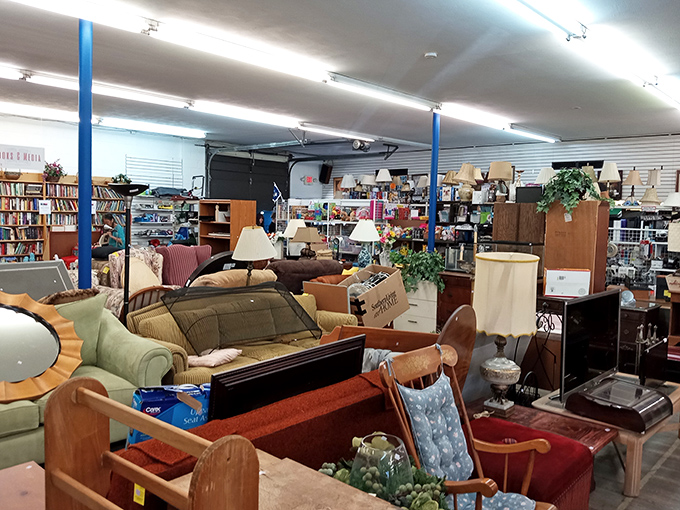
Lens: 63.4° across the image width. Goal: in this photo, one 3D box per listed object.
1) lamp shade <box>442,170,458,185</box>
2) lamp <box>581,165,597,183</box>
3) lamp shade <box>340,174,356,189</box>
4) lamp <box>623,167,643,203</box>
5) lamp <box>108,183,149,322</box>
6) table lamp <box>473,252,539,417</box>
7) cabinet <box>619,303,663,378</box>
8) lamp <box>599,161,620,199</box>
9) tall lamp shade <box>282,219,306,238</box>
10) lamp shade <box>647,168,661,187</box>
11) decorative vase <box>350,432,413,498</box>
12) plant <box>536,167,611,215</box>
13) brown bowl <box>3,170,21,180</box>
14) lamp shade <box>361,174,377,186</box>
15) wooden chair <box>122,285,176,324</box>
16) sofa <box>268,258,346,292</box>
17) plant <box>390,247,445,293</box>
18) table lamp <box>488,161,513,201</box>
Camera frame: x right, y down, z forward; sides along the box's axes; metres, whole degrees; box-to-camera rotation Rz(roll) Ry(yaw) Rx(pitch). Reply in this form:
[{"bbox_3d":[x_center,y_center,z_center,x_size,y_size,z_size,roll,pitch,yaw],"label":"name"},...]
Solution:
[{"bbox_3d":[2.679,-1.867,13.300,0.400,0.350,0.400,3,4,11],"label":"lamp shade"},{"bbox_3d":[4.705,-1.534,10.350,0.310,0.337,0.310,3,4,24],"label":"lamp"},{"bbox_3d":[0.226,-1.884,14.100,0.400,0.357,0.400,2,4,1],"label":"lamp shade"},{"bbox_3d":[5.238,-1.240,9.850,0.380,0.668,0.380,4,4,28],"label":"lamp"},{"bbox_3d":[-1.753,0.336,4.563,0.330,1.830,0.330,0,4,-21],"label":"lamp"},{"bbox_3d":[1.037,0.503,3.466,0.390,0.970,0.390,3,4,17],"label":"table lamp"},{"bbox_3d":[2.948,0.893,5.617,0.420,0.760,0.490,5,5,42],"label":"cabinet"},{"bbox_3d":[4.958,-1.322,10.100,0.400,0.731,0.400,4,4,26],"label":"lamp"},{"bbox_3d":[-0.671,-0.400,8.300,0.400,0.290,0.400,1,4,-5],"label":"tall lamp shade"},{"bbox_3d":[6.190,-1.525,10.850,0.240,0.320,0.240,4,5,30],"label":"lamp shade"},{"bbox_3d":[0.121,0.627,1.600,0.180,0.190,0.180,2,4,5],"label":"decorative vase"},{"bbox_3d":[2.675,-0.733,6.300,0.820,0.550,0.600,3,4,23],"label":"plant"},{"bbox_3d":[-6.411,-1.544,10.777,0.265,0.155,0.285,6,6,44],"label":"brown bowl"},{"bbox_3d":[0.725,-1.863,13.750,0.390,0.274,0.390,2,4,3],"label":"lamp shade"},{"bbox_3d":[-1.584,0.718,4.980,0.620,0.950,0.680,1,4,-7],"label":"wooden chair"},{"bbox_3d":[-0.325,0.613,7.317,1.300,1.002,0.920,-1,5,-36],"label":"sofa"},{"bbox_3d":[1.000,0.187,7.100,0.660,0.580,0.580,2,4,8],"label":"plant"},{"bbox_3d":[3.531,-1.602,12.100,0.500,0.880,0.500,3,4,16],"label":"table lamp"}]

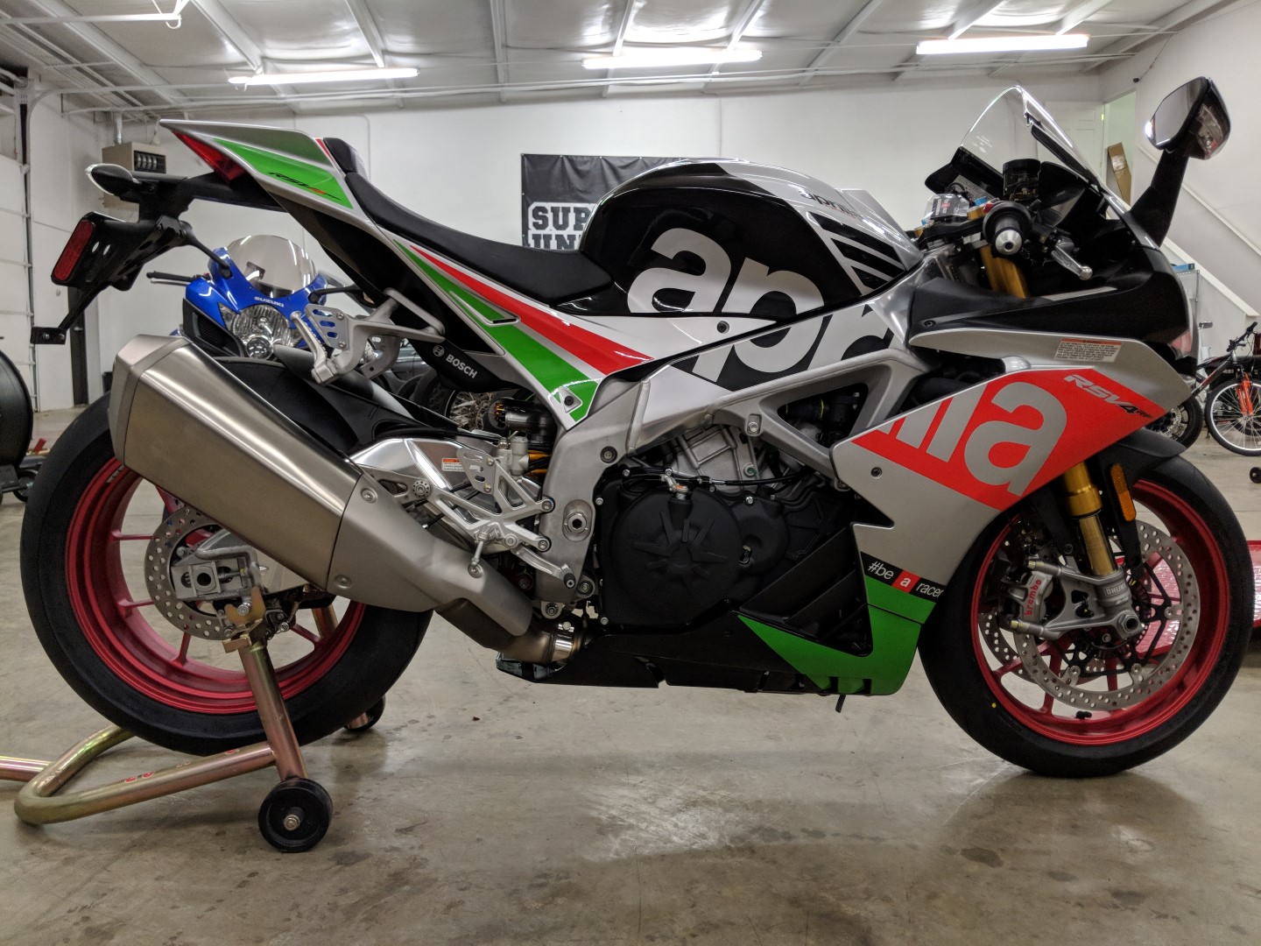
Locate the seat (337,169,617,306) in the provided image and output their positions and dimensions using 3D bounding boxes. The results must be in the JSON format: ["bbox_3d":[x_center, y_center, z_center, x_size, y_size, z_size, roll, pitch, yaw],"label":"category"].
[{"bbox_3d":[-0.231,-0.362,1.589,0.407,0.185,0.270,0,5,-3],"label":"seat"}]

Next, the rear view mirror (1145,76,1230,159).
[{"bbox_3d":[0.743,-0.472,1.310,0.075,0.090,0.145,0,6,-4],"label":"rear view mirror"}]

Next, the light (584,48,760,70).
[{"bbox_3d":[0.553,-5.475,13.000,2.400,0.110,0.170,-5,7,-7],"label":"light"}]

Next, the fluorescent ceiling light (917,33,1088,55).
[{"bbox_3d":[5.149,-5.929,13.600,2.440,0.120,0.180,-4,5,-3],"label":"fluorescent ceiling light"}]

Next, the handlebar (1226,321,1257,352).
[{"bbox_3d":[5.380,-1.200,8.650,0.140,0.110,0.600,1,-15,7],"label":"handlebar"}]

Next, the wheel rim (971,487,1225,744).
[{"bbox_3d":[0.784,0.229,1.698,0.463,0.463,0.112,0,6,-6],"label":"wheel rim"}]

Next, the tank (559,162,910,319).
[{"bbox_3d":[0.182,-0.380,1.612,0.555,0.257,0.320,0,5,-3],"label":"tank"}]

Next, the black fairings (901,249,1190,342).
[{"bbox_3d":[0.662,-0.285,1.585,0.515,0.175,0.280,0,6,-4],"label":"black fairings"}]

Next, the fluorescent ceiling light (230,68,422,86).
[{"bbox_3d":[-4.040,-5.214,12.950,2.440,0.100,0.150,-4,5,-3],"label":"fluorescent ceiling light"}]

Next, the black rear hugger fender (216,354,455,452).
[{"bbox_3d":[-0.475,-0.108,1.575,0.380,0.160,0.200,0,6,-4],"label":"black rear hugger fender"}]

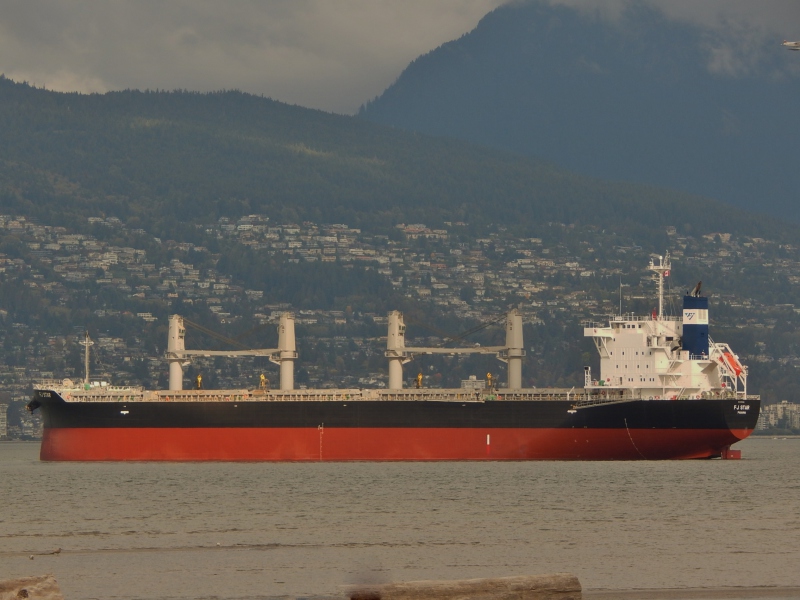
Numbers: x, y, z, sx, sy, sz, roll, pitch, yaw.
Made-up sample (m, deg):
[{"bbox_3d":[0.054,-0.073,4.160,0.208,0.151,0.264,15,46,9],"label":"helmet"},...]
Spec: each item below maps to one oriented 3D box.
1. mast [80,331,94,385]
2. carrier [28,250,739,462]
[{"bbox_3d":[-70.900,13.150,1312.000,1.800,12.400,3.300,-1,-2,40],"label":"mast"},{"bbox_3d":[-5.300,14.100,1255.500,200.000,45.000,32.300,-1,-2,40],"label":"carrier"}]

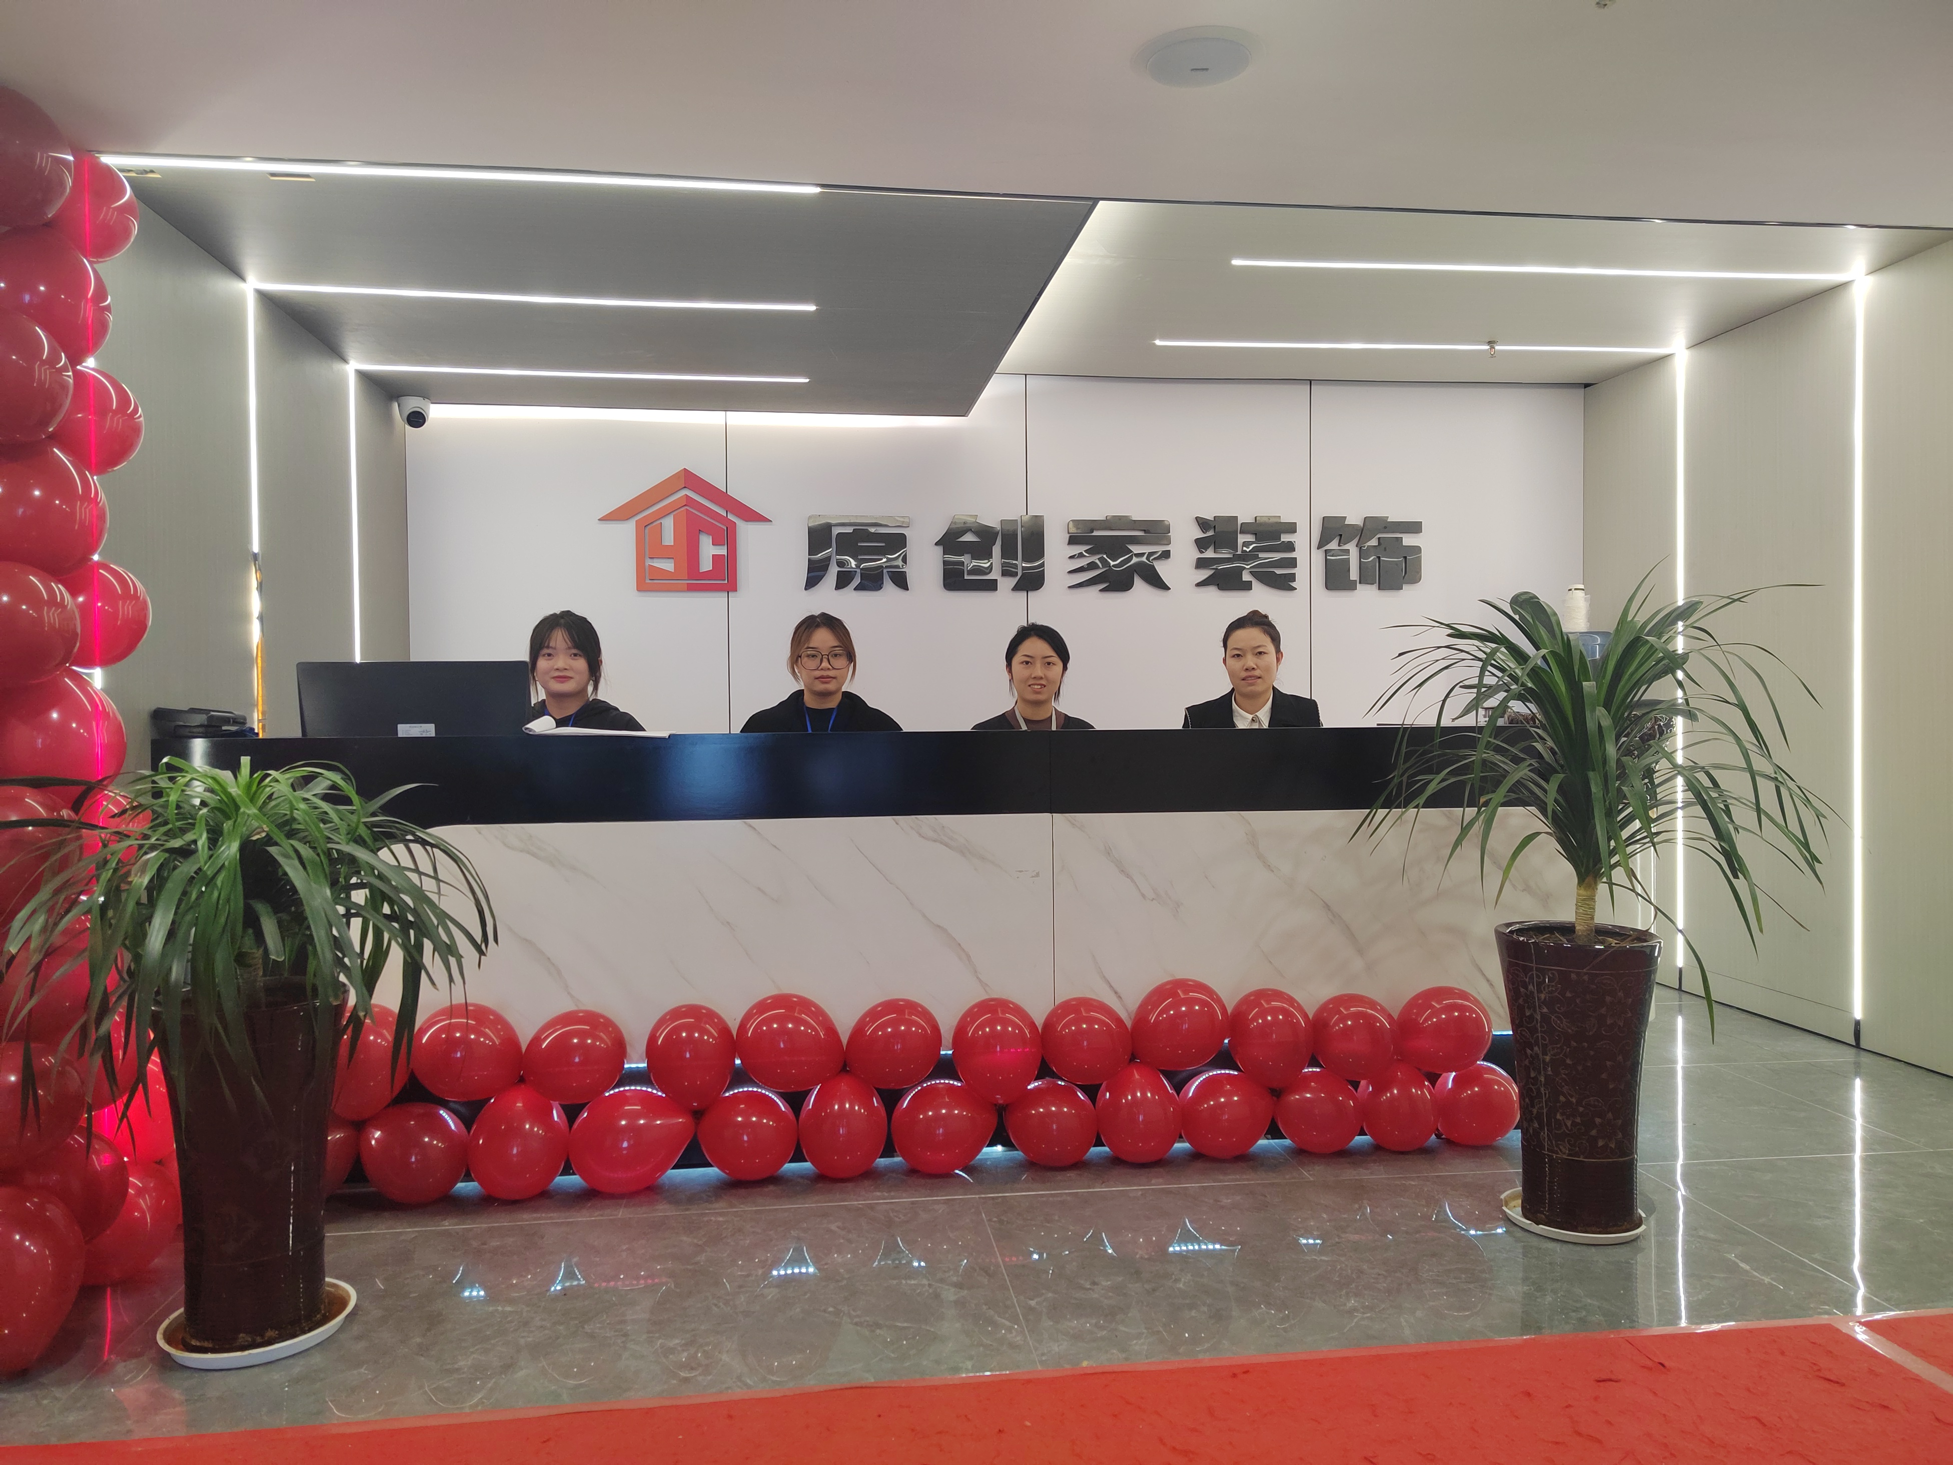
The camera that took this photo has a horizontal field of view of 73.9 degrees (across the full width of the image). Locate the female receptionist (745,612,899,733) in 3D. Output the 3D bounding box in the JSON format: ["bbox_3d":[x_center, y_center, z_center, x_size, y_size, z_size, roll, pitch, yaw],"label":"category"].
[{"bbox_3d":[-0.423,0.359,3.652,0.480,1.401,0.520,-1,1,-7],"label":"female receptionist"}]

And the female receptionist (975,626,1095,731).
[{"bbox_3d":[0.188,0.368,3.728,0.450,1.370,0.520,-1,1,-3],"label":"female receptionist"}]

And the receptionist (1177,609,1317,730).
[{"bbox_3d":[0.834,0.345,3.808,0.460,1.401,0.520,-1,1,1],"label":"receptionist"}]

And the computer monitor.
[{"bbox_3d":[-1.438,0.037,3.329,0.560,0.430,0.170,-1,1,-2],"label":"computer monitor"}]

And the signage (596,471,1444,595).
[{"bbox_3d":[0.217,-0.823,5.335,3.450,0.490,0.050,-1,1,-7],"label":"signage"}]

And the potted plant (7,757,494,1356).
[{"bbox_3d":[-1.327,0.568,2.379,0.870,1.045,0.850,-1,1,-7],"label":"potted plant"}]

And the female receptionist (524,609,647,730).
[{"bbox_3d":[-1.129,0.365,3.564,0.470,1.406,0.520,-1,1,-11],"label":"female receptionist"}]

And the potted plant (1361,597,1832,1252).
[{"bbox_3d":[1.306,0.363,2.824,0.930,1.390,0.900,-1,1,-7],"label":"potted plant"}]

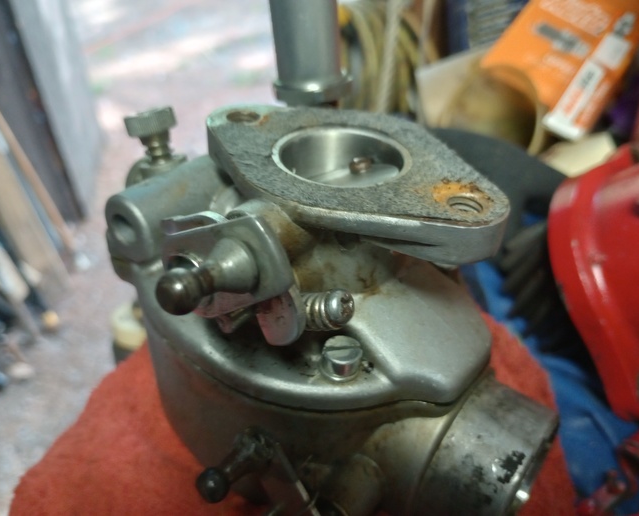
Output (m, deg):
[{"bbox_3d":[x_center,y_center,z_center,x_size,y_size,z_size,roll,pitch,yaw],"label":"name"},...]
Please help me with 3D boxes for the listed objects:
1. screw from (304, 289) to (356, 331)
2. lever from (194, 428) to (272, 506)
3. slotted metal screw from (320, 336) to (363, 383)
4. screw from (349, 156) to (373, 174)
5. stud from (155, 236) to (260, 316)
[{"bbox_3d":[0.001,0.010,0.110,0.010,0.007,0.007,-9,23,39],"label":"screw"},{"bbox_3d":[-0.021,0.050,0.131,0.009,0.009,0.020,27,42,29],"label":"lever"},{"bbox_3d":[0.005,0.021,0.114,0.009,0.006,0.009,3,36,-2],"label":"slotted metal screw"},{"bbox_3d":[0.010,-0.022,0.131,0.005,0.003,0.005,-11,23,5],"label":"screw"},{"bbox_3d":[-0.024,0.004,0.114,0.012,0.012,0.021,30,43,31],"label":"stud"}]

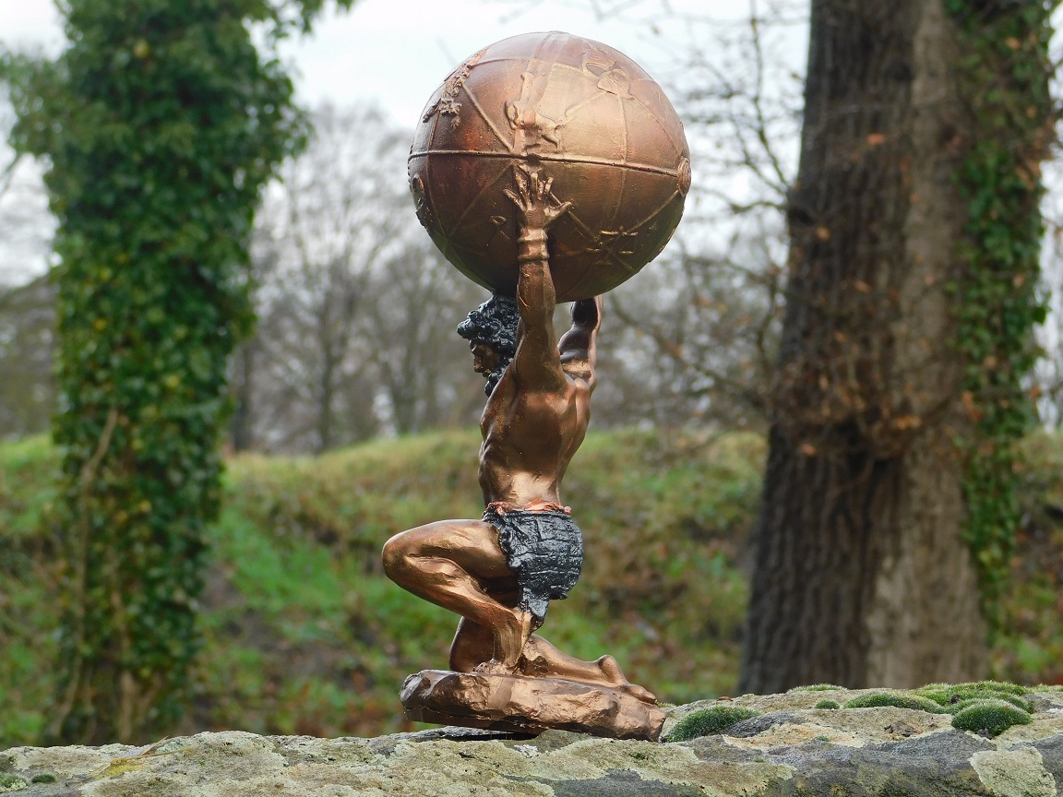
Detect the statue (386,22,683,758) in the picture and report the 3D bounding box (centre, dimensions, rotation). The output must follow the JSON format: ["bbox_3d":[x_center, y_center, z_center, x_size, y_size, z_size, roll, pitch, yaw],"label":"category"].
[{"bbox_3d":[0.003,-0.009,2.600,0.168,0.402,0.161,3,0,12],"label":"statue"}]

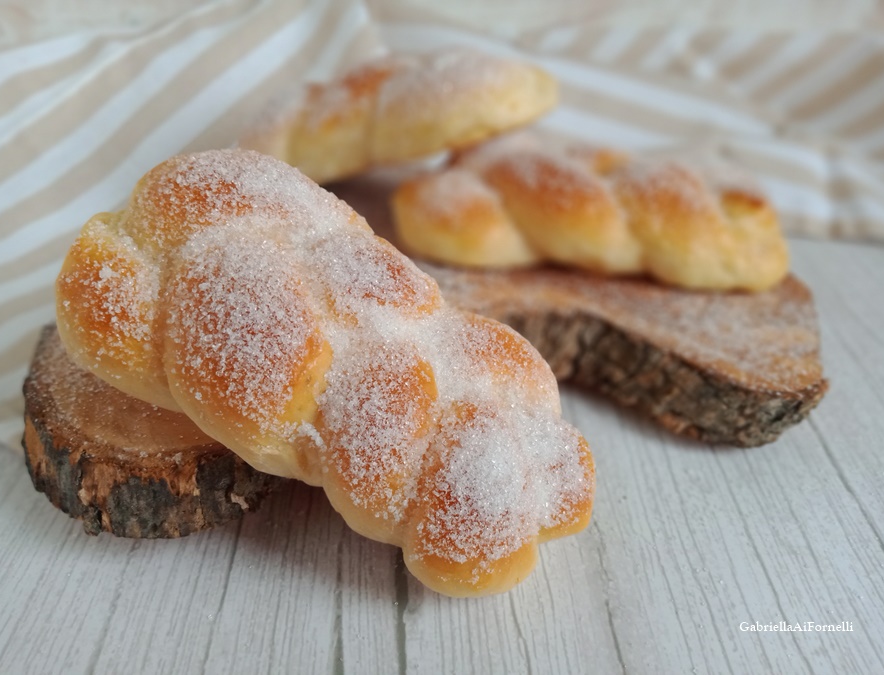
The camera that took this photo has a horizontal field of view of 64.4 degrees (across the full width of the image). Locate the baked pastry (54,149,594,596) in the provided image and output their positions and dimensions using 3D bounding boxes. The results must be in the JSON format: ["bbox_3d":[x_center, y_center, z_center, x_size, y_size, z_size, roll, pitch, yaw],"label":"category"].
[{"bbox_3d":[-0.023,0.006,0.184,0.145,0.041,0.076,35,52,-5],"label":"baked pastry"}]

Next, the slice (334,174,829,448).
[{"bbox_3d":[0.031,-0.026,0.283,0.224,0.031,0.102,19,41,24],"label":"slice"}]

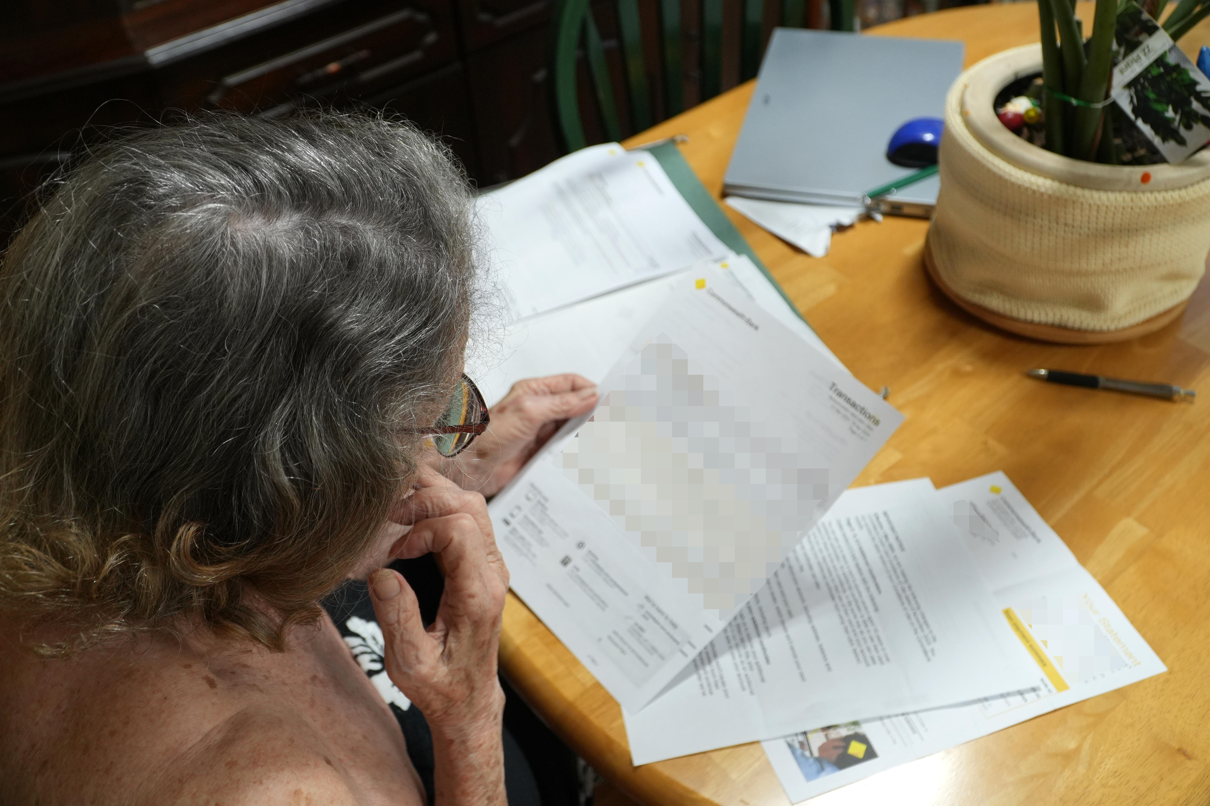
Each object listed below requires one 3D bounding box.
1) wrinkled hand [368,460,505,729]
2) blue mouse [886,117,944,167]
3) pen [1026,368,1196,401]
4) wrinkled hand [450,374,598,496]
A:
[{"bbox_3d":[-0.092,0.106,0.575,0.078,0.135,0.095,-3,45,0],"label":"wrinkled hand"},{"bbox_3d":[0.376,-0.305,1.197,0.100,0.038,0.060,-14,46,-11],"label":"blue mouse"},{"bbox_3d":[0.466,-0.018,0.961,0.145,0.012,0.012,9,46,11],"label":"pen"},{"bbox_3d":[-0.062,0.026,0.840,0.142,0.070,0.080,-28,50,-23],"label":"wrinkled hand"}]

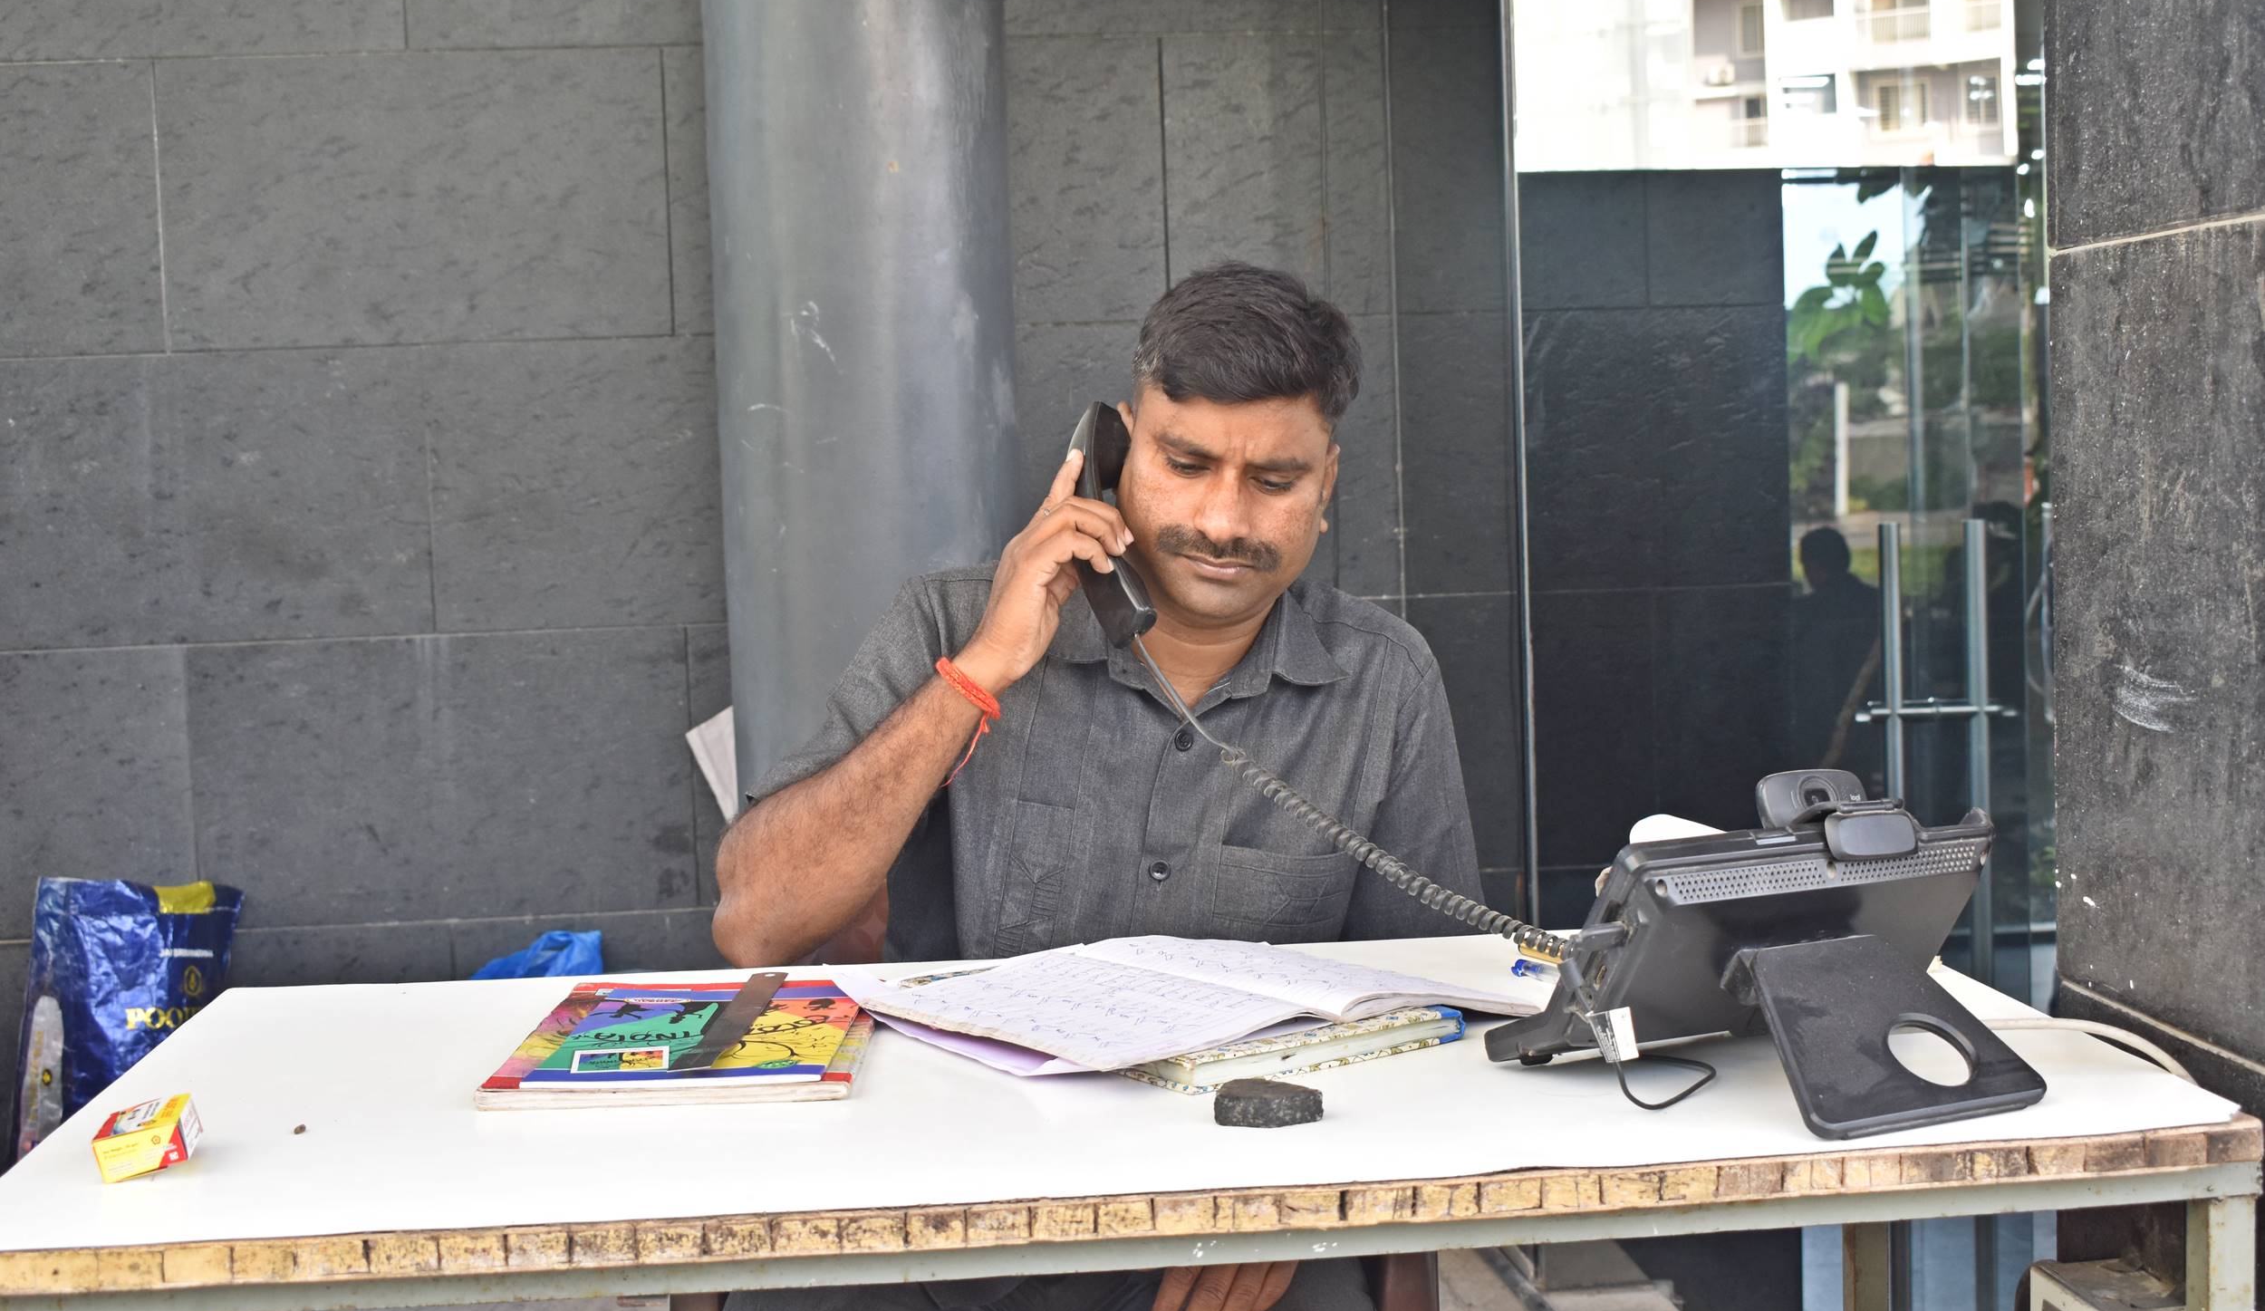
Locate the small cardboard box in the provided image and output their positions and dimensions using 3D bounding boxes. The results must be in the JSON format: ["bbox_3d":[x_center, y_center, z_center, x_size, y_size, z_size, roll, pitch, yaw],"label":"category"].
[{"bbox_3d":[-0.520,0.255,1.399,0.044,0.022,0.040,-13,14,-6],"label":"small cardboard box"}]

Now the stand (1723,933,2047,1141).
[{"bbox_3d":[0.394,0.198,1.414,0.151,0.078,0.118,-4,5,-20],"label":"stand"}]

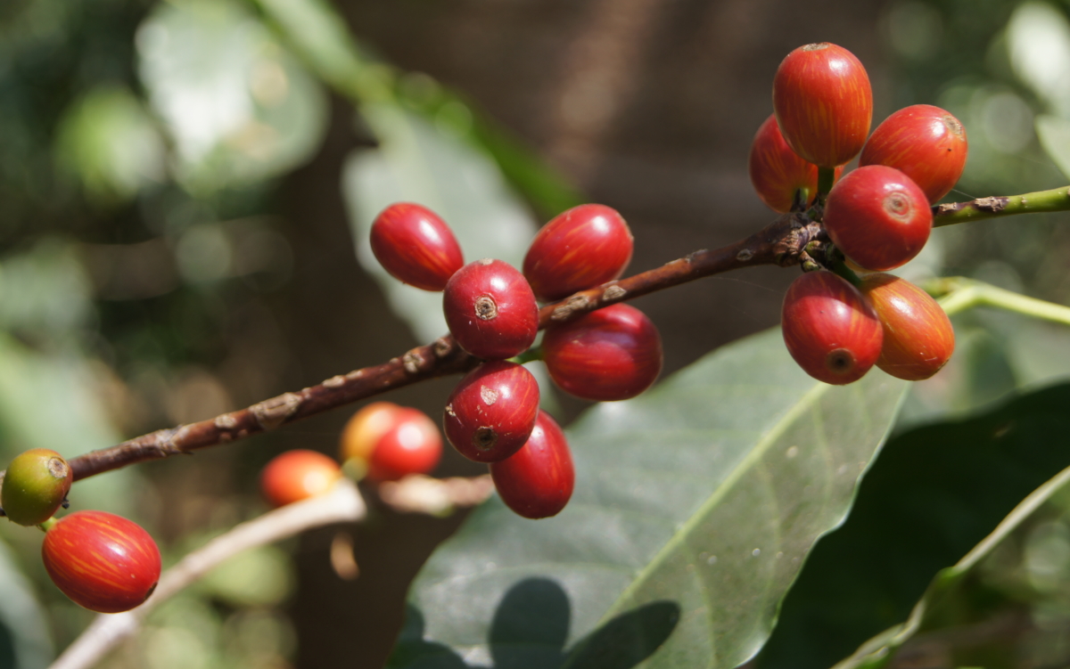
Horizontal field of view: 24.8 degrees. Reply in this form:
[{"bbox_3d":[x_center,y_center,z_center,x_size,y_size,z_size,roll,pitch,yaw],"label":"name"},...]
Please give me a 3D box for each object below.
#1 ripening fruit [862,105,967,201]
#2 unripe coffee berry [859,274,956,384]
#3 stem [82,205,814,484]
[{"bbox_3d":[0.054,-0.025,0.342,0.016,0.013,0.013,-41,0,30],"label":"ripening fruit"},{"bbox_3d":[0.052,-0.001,0.339,0.012,0.017,0.012,-42,0,0],"label":"unripe coffee berry"},{"bbox_3d":[-0.013,0.002,0.335,0.108,0.007,0.006,-18,0,0],"label":"stem"}]

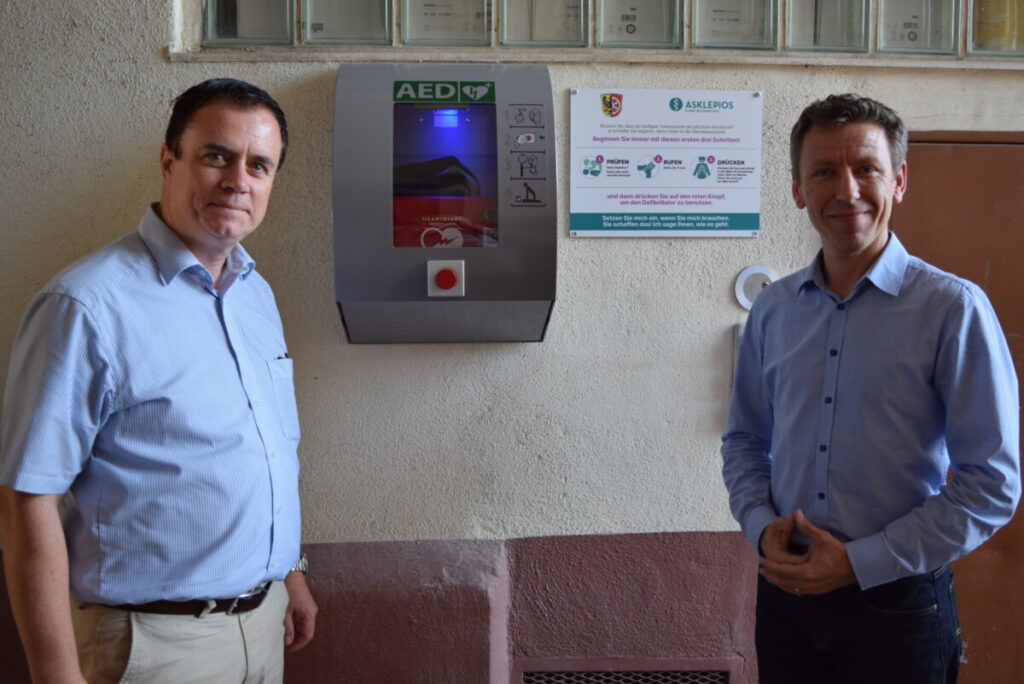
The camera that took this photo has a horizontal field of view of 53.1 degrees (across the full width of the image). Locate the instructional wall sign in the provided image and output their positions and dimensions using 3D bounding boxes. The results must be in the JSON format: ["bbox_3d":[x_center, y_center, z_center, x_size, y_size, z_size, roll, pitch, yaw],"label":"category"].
[{"bbox_3d":[0.319,-0.367,2.122,0.400,0.300,0.010,-1,5,-5],"label":"instructional wall sign"}]

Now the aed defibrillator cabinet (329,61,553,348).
[{"bbox_3d":[-0.127,-0.262,1.968,0.402,0.555,0.265,-1,5,-5],"label":"aed defibrillator cabinet"}]

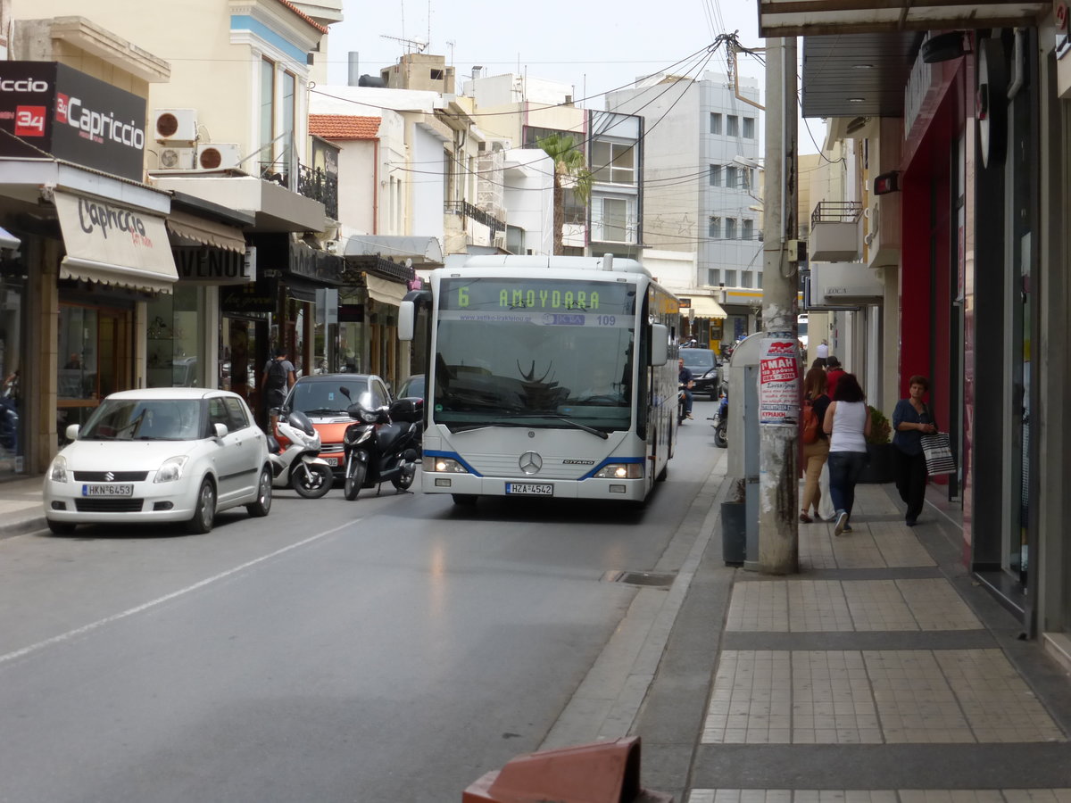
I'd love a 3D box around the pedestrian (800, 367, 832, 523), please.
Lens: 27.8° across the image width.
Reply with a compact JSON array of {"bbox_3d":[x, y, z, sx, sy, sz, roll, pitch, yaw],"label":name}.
[{"bbox_3d":[3.050,0.469,23.700,0.500,1.680,0.520,1,1,18],"label":"pedestrian"}]

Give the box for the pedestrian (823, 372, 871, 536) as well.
[{"bbox_3d":[3.145,0.530,21.900,0.520,1.640,0.500,1,1,5],"label":"pedestrian"}]

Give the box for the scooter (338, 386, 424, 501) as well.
[{"bbox_3d":[-1.960,0.540,28.300,0.780,1.380,2.080,1,1,27],"label":"scooter"}]

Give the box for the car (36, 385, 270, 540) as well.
[{"bbox_3d":[-4.104,0.607,23.810,1.710,1.505,3.700,1,1,7],"label":"car"}]

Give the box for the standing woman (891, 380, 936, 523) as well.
[{"bbox_3d":[3.900,0.510,22.300,0.500,1.560,0.380,1,0,-3],"label":"standing woman"}]

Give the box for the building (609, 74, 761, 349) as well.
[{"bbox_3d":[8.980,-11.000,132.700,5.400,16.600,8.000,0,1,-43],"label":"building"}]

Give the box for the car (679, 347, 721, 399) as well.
[{"bbox_3d":[4.550,-0.780,63.600,1.740,1.500,4.100,1,2,7],"label":"car"}]

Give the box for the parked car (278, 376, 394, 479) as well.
[{"bbox_3d":[-2.830,0.410,30.800,1.530,1.545,2.600,0,1,5],"label":"parked car"}]

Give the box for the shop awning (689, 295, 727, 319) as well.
[{"bbox_3d":[8.350,-4.750,109.000,2.600,1.300,1.400,1,0,-25],"label":"shop awning"}]

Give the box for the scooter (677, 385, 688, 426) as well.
[{"bbox_3d":[3.360,-0.020,52.800,0.720,1.120,1.900,1,2,6],"label":"scooter"}]

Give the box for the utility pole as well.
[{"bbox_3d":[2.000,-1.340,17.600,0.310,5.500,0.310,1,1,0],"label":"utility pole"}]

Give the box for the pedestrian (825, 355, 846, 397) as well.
[{"bbox_3d":[4.140,0.240,30.000,0.520,1.730,0.420,1,1,0],"label":"pedestrian"}]

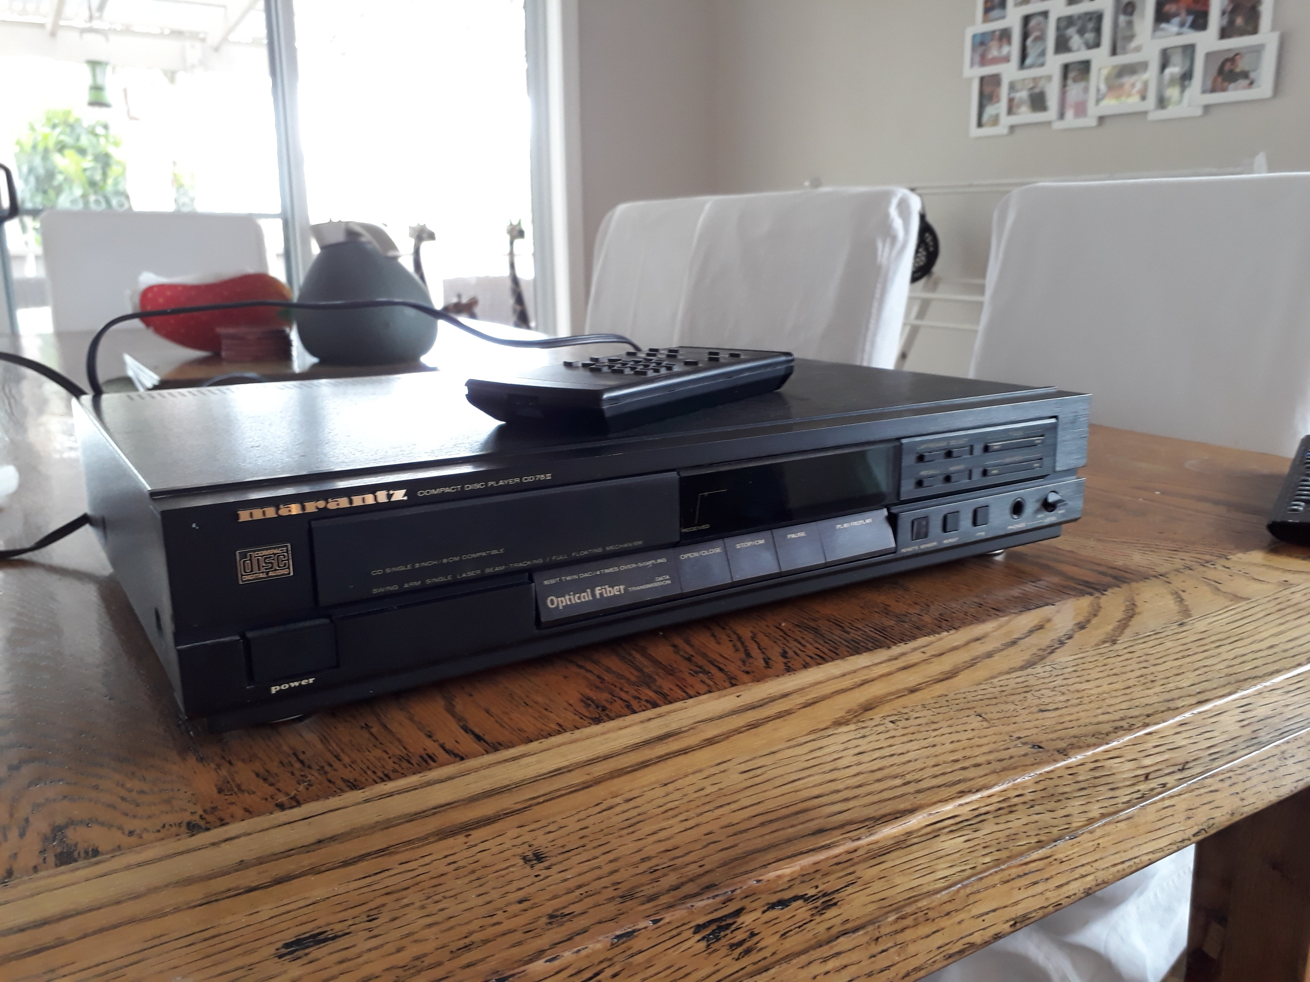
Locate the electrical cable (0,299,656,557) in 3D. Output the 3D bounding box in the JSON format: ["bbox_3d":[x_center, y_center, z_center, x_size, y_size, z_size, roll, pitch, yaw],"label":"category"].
[{"bbox_3d":[-0.202,-0.056,0.633,0.440,0.126,0.120,-9,15,-32],"label":"electrical cable"}]

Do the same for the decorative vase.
[{"bbox_3d":[-0.420,-0.288,1.485,0.207,0.197,0.207,-4,13,-15],"label":"decorative vase"}]

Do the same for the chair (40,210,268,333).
[{"bbox_3d":[-0.983,-0.095,2.228,0.475,0.999,0.570,-10,16,-36],"label":"chair"}]

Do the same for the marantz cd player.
[{"bbox_3d":[-0.038,-0.008,0.520,0.420,0.082,0.288,-9,15,-32],"label":"marantz cd player"}]

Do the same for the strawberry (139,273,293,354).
[{"bbox_3d":[-0.719,-0.293,1.671,0.245,0.124,0.190,-7,14,-26],"label":"strawberry"}]

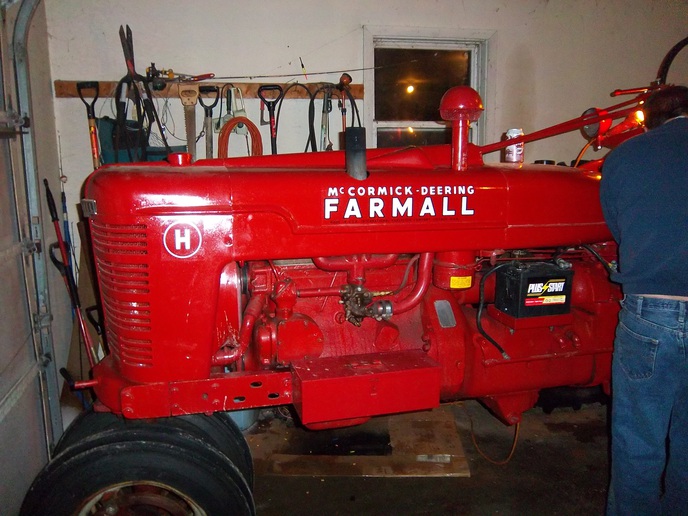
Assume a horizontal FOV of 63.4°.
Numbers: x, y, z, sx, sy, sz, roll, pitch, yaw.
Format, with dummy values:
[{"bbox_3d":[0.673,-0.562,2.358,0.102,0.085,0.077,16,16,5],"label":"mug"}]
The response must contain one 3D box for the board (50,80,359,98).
[{"bbox_3d":[-0.752,-0.979,3.264,1.765,0.089,0.028,-2,9,-8],"label":"board"}]

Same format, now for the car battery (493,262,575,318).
[{"bbox_3d":[0.673,0.104,1.983,0.208,0.187,0.167,-3,10,-15],"label":"car battery"}]

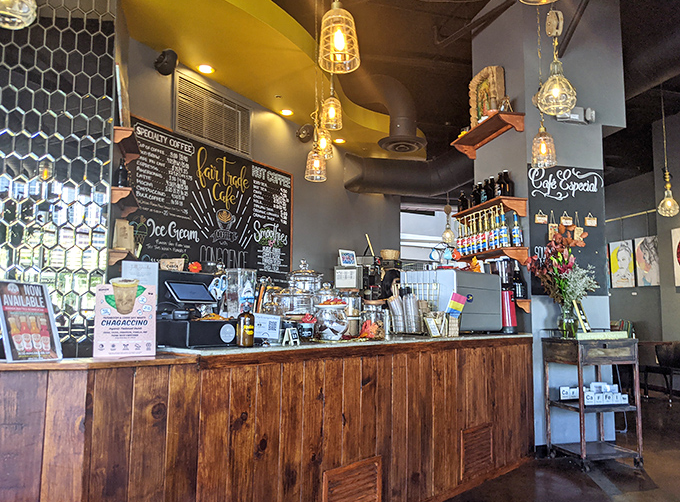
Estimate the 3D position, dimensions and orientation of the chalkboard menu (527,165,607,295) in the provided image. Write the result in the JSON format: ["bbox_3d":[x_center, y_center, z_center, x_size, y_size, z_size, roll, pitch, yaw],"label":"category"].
[{"bbox_3d":[1.901,-0.170,4.408,0.720,1.081,0.020,2,-7,-13],"label":"chalkboard menu"}]

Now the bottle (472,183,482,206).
[{"bbox_3d":[1.269,-0.500,4.910,0.105,0.254,0.105,2,-7,-13],"label":"bottle"}]

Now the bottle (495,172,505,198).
[{"bbox_3d":[1.335,-0.536,4.404,0.095,0.234,0.095,4,-7,-25],"label":"bottle"}]

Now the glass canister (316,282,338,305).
[{"bbox_3d":[-0.081,0.343,3.334,0.155,0.290,0.155,2,-7,-13],"label":"glass canister"}]

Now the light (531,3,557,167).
[{"bbox_3d":[1.360,-1.114,3.570,0.170,1.131,0.170,-2,-7,21],"label":"light"}]

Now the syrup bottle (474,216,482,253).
[{"bbox_3d":[1.226,-0.144,4.729,0.078,0.347,0.078,4,-7,-25],"label":"syrup bottle"}]

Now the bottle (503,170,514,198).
[{"bbox_3d":[1.396,-0.551,4.434,0.105,0.250,0.105,2,-7,-13],"label":"bottle"}]

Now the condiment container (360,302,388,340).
[{"bbox_3d":[0.195,0.394,2.991,0.146,0.218,0.146,0,-7,4],"label":"condiment container"}]

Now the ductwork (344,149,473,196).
[{"bbox_3d":[1.242,-1.316,8.805,2.184,0.620,1.500,2,-7,-13],"label":"ductwork"}]

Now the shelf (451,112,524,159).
[{"bbox_3d":[1.330,-1.028,4.854,0.236,0.157,0.912,2,-7,-13],"label":"shelf"}]

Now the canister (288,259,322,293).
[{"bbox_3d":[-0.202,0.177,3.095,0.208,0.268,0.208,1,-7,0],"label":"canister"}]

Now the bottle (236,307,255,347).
[{"bbox_3d":[-0.405,0.333,2.303,0.073,0.170,0.073,4,-7,-25],"label":"bottle"}]

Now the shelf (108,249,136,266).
[{"bbox_3d":[-2.040,0.097,5.041,0.180,0.142,0.680,2,-7,-13],"label":"shelf"}]

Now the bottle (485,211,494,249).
[{"bbox_3d":[1.273,-0.165,4.533,0.078,0.346,0.078,4,-7,-25],"label":"bottle"}]

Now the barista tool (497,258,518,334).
[{"bbox_3d":[1.360,0.373,4.400,0.280,0.630,0.180,-6,-9,44],"label":"barista tool"}]

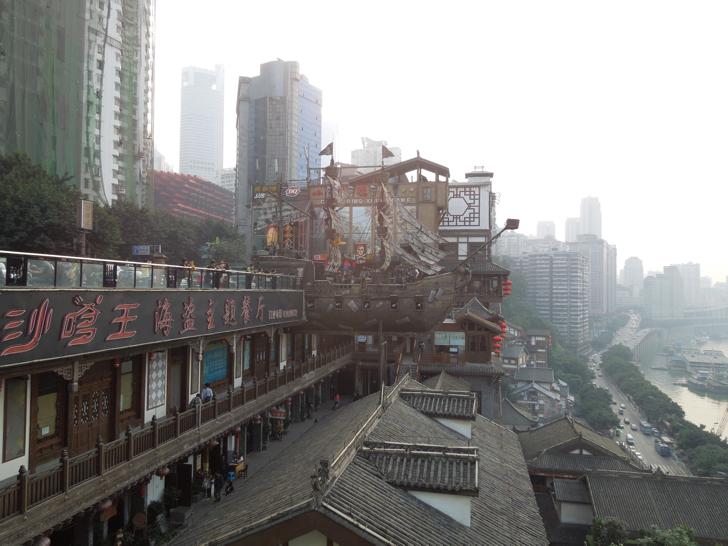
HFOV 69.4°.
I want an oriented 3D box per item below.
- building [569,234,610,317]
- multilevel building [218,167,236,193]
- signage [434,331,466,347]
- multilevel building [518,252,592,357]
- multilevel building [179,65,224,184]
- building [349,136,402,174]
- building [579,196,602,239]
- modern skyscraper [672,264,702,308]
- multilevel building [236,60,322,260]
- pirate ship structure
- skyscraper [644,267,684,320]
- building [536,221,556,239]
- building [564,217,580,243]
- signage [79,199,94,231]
[{"bbox_3d":[247.316,5.287,579.000,39.159,91.167,30.000,0,-2,25],"label":"building"},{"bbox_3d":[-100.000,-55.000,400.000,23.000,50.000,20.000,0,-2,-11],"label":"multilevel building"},{"bbox_3d":[7.233,5.497,44.000,2.600,1.212,0.100,0,-2,12],"label":"signage"},{"bbox_3d":[141.600,21.700,391.000,42.000,71.000,33.000,-1,-2,33],"label":"multilevel building"},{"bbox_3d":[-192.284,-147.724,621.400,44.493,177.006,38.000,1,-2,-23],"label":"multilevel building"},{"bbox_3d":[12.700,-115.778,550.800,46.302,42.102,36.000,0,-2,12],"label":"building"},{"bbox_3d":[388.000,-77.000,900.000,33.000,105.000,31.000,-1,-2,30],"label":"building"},{"bbox_3d":[705.000,27.000,1150.000,58.000,100.000,36.000,-1,-2,30],"label":"modern skyscraper"},{"bbox_3d":[-42.546,-51.560,270.400,33.722,101.608,28.000,0,-2,14],"label":"multilevel building"},{"bbox_3d":[-0.300,-2.400,48.000,18.800,15.700,6.800,0,-2,5],"label":"pirate ship structure"},{"bbox_3d":[502.910,34.837,882.000,53.454,89.162,40.000,0,-2,23],"label":"skyscraper"},{"bbox_3d":[330.000,-64.000,950.000,33.000,60.000,28.000,-1,-2,30],"label":"building"},{"bbox_3d":[400.174,-63.519,1007.500,29.423,85.252,25.000,0,-2,20],"label":"building"},{"bbox_3d":[-12.600,-2.650,24.000,0.200,1.400,0.700,0,-2,11],"label":"signage"}]

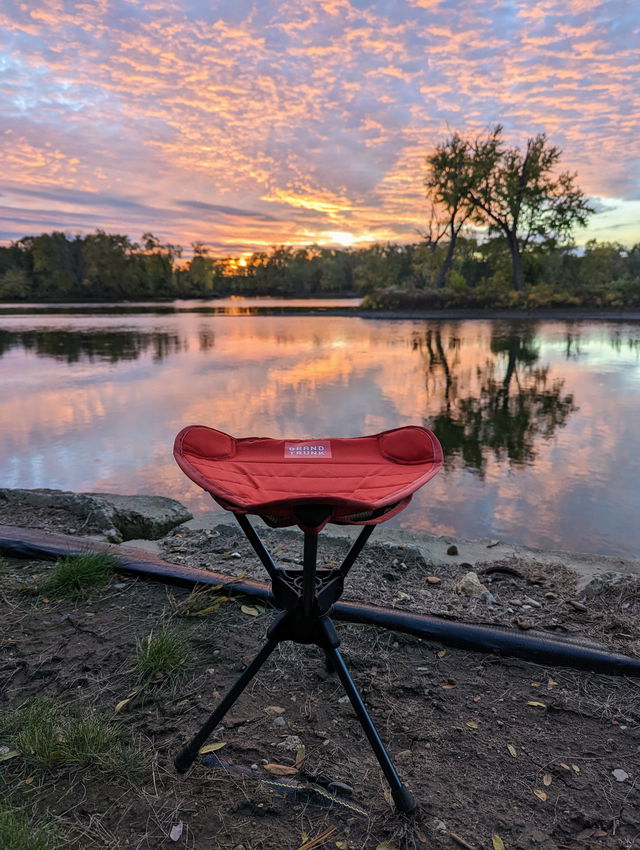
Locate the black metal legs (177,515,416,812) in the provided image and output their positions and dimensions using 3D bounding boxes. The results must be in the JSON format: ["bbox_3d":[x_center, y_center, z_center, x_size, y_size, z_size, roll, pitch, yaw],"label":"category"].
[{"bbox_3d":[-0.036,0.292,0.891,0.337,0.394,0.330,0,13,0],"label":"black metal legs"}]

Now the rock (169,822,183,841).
[{"bbox_3d":[-0.185,0.523,0.760,0.013,0.009,0.022,4,13,17],"label":"rock"}]

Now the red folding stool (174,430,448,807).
[{"bbox_3d":[-0.014,0.257,0.845,0.415,0.483,0.398,0,13,0],"label":"red folding stool"}]

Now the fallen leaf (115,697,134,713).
[{"bbox_3d":[-0.327,0.468,0.988,0.013,0.008,0.036,7,15,29],"label":"fallen leaf"}]

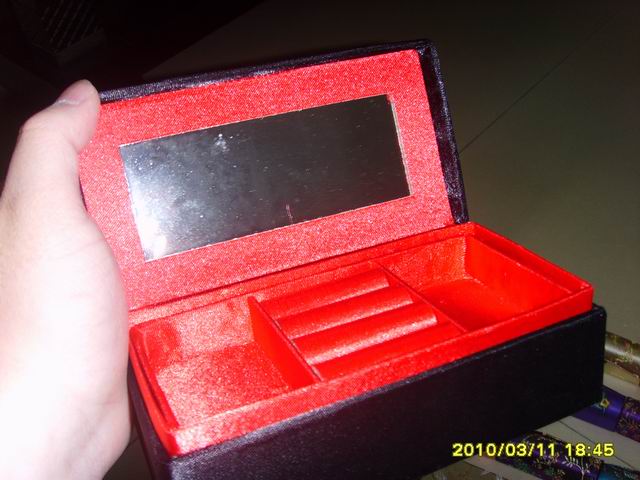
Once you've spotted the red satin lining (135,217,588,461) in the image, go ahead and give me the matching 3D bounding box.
[{"bbox_3d":[0.013,0.034,0.260,0.147,0.024,0.073,-16,24,-18],"label":"red satin lining"}]

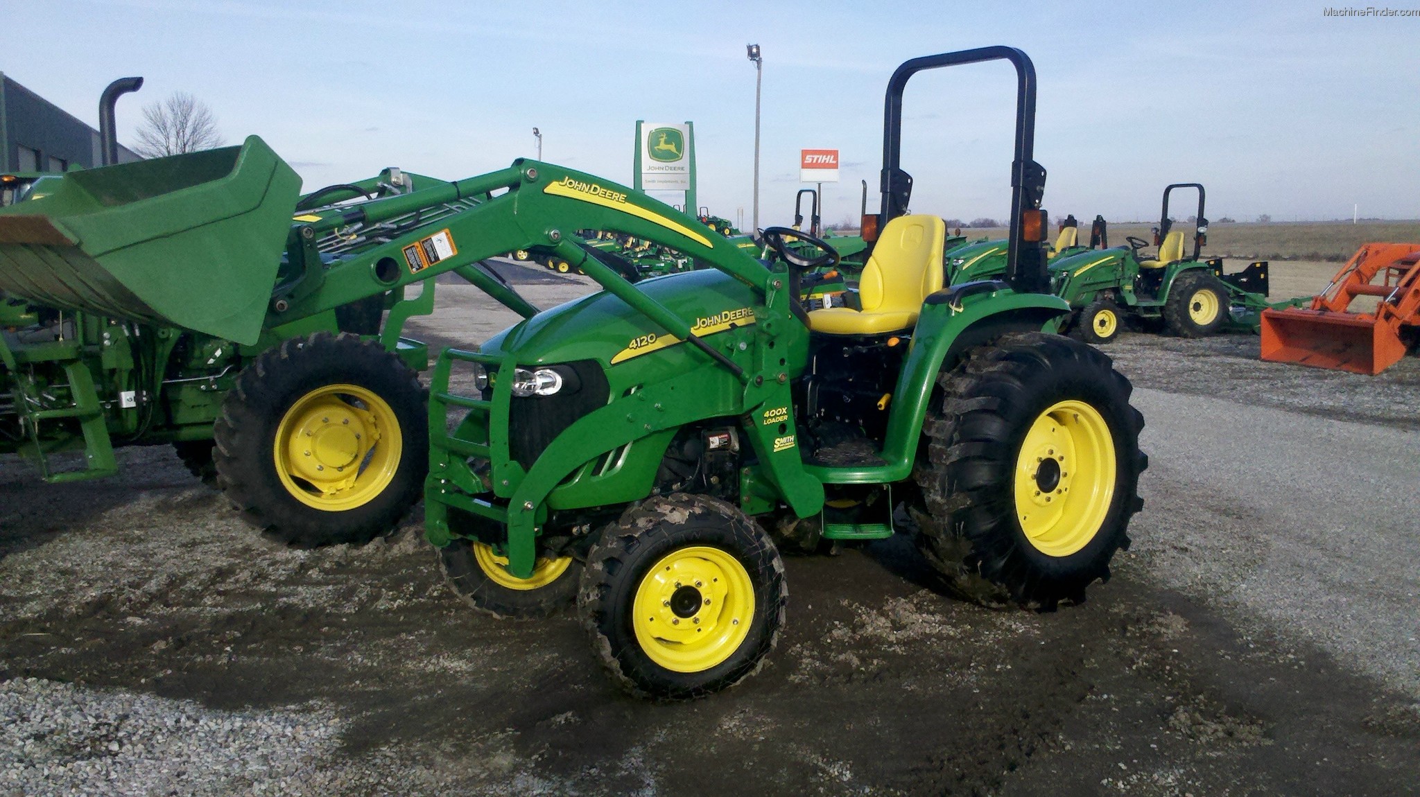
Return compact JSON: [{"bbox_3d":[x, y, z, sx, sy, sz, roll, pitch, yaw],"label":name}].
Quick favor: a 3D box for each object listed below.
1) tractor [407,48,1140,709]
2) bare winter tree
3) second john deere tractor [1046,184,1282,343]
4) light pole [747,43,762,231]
[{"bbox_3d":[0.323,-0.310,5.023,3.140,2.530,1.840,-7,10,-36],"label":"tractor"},{"bbox_3d":[-32.372,-13.170,68.722,6.200,10.730,6.200,-1,8,0],"label":"bare winter tree"},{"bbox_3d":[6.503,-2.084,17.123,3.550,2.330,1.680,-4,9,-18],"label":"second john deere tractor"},{"bbox_3d":[1.605,-8.180,39.232,0.500,8.090,0.500,-1,8,0],"label":"light pole"}]

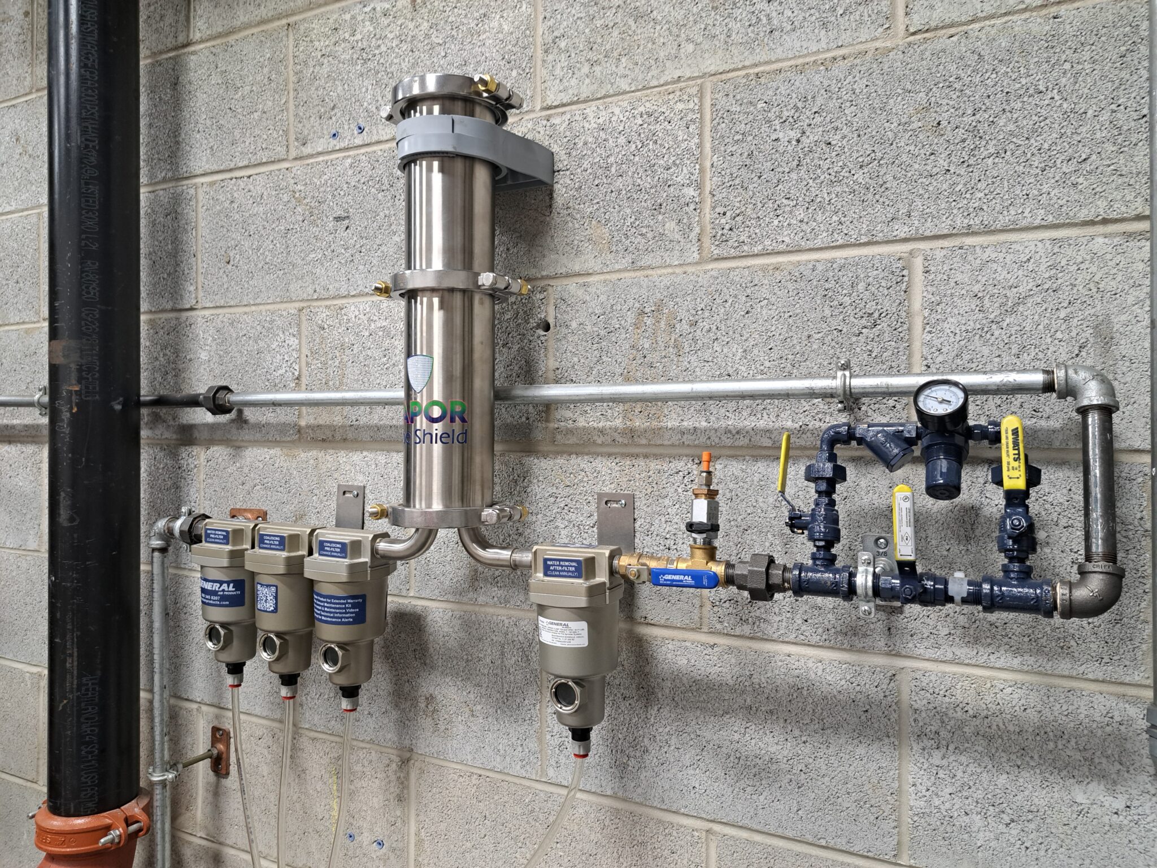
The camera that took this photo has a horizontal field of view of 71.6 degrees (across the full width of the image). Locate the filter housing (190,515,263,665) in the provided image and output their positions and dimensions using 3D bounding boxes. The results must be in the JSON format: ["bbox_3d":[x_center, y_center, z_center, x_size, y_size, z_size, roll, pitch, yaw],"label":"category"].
[{"bbox_3d":[-0.457,0.207,1.063,0.090,0.186,0.088,0,1,27],"label":"filter housing"}]

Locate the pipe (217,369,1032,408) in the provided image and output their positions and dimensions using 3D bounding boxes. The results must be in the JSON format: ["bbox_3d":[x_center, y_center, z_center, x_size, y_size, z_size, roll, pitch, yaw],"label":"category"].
[{"bbox_3d":[-0.046,-0.047,0.921,1.030,0.021,0.021,0,1,27],"label":"pipe"}]

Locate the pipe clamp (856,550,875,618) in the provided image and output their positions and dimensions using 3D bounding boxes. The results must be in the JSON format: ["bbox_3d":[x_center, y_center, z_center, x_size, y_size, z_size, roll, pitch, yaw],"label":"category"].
[{"bbox_3d":[0.256,0.133,0.713,0.015,0.058,0.032,0,1,27],"label":"pipe clamp"}]

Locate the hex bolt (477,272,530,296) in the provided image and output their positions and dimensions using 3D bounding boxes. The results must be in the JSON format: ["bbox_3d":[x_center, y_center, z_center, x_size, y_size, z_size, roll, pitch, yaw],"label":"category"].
[{"bbox_3d":[-0.080,-0.164,0.877,0.015,0.015,0.075,0,1,33],"label":"hex bolt"}]

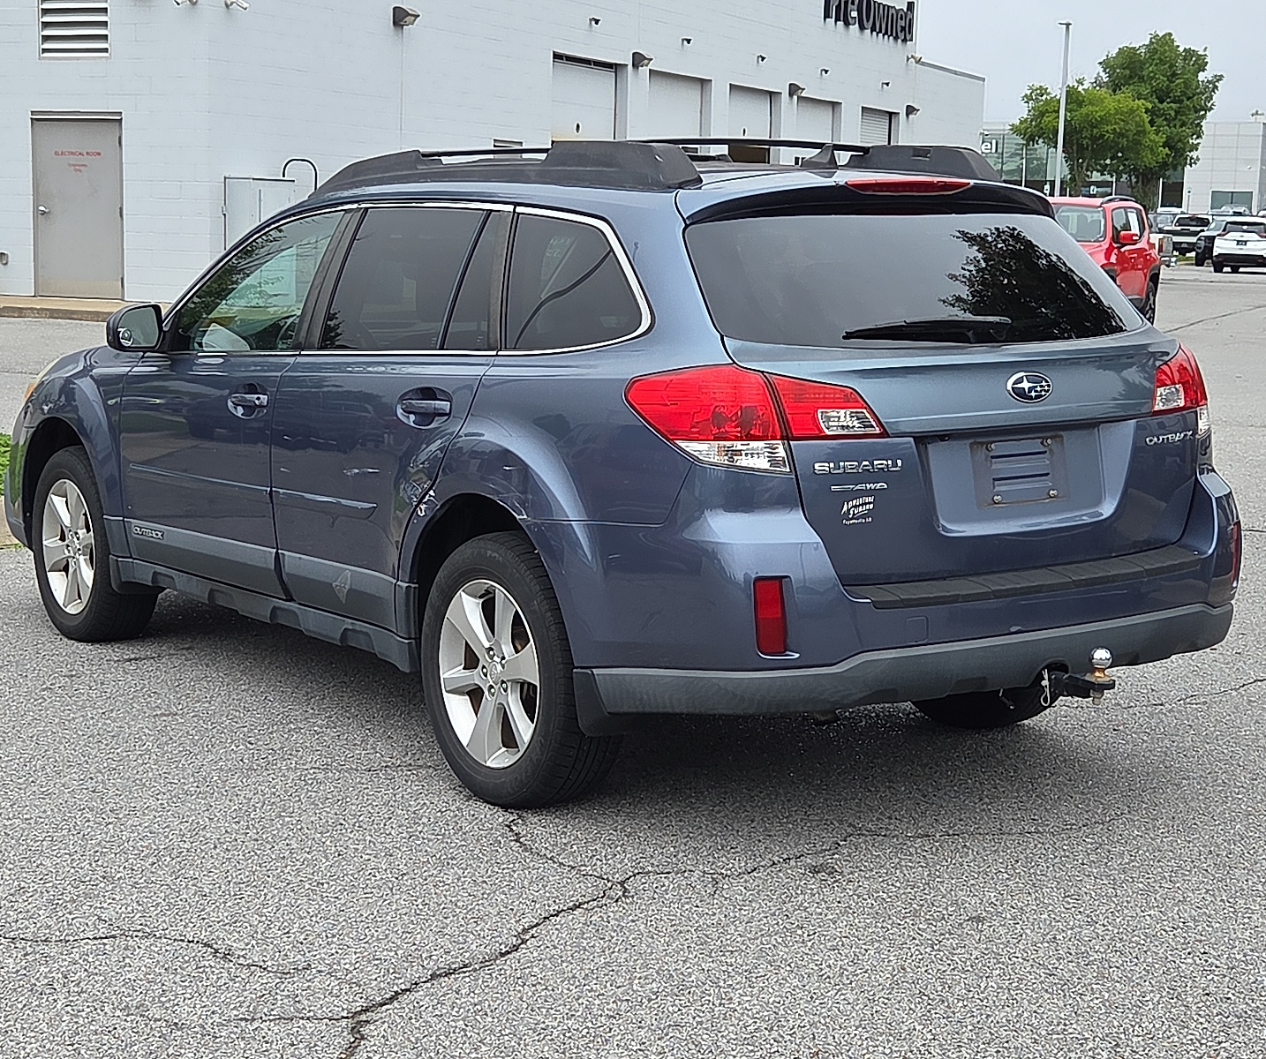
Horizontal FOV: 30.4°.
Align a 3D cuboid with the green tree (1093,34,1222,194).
[{"bbox_3d":[23.286,-17.078,103.000,5.670,9.970,5.570,1,8,0],"label":"green tree"}]

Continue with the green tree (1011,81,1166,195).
[{"bbox_3d":[16.964,-13.470,87.549,5.700,6.820,5.500,1,8,0],"label":"green tree"}]

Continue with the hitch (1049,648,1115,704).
[{"bbox_3d":[1.030,0.330,5.353,0.075,0.138,0.230,-6,10,-35],"label":"hitch"}]

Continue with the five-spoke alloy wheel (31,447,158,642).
[{"bbox_3d":[-1.862,0.052,8.083,0.230,0.690,0.690,-6,10,-35],"label":"five-spoke alloy wheel"}]

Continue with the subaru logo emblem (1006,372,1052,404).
[{"bbox_3d":[0.918,-0.328,5.369,0.142,0.074,0.016,-6,-2,-35],"label":"subaru logo emblem"}]

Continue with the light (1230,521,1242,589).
[{"bbox_3d":[1.526,0.057,5.923,0.035,0.165,0.068,4,9,26],"label":"light"}]

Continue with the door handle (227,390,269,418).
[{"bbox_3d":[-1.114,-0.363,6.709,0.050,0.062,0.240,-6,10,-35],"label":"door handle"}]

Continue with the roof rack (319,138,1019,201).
[{"bbox_3d":[0.007,-1.014,6.572,1.120,0.155,1.850,-6,10,-35],"label":"roof rack"}]

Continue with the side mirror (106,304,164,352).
[{"bbox_3d":[-1.547,-0.627,7.252,0.200,0.155,0.140,-6,10,-35],"label":"side mirror"}]

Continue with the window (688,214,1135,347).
[{"bbox_3d":[0.717,-0.602,5.670,1.370,0.445,0.090,-6,-32,-35],"label":"window"}]

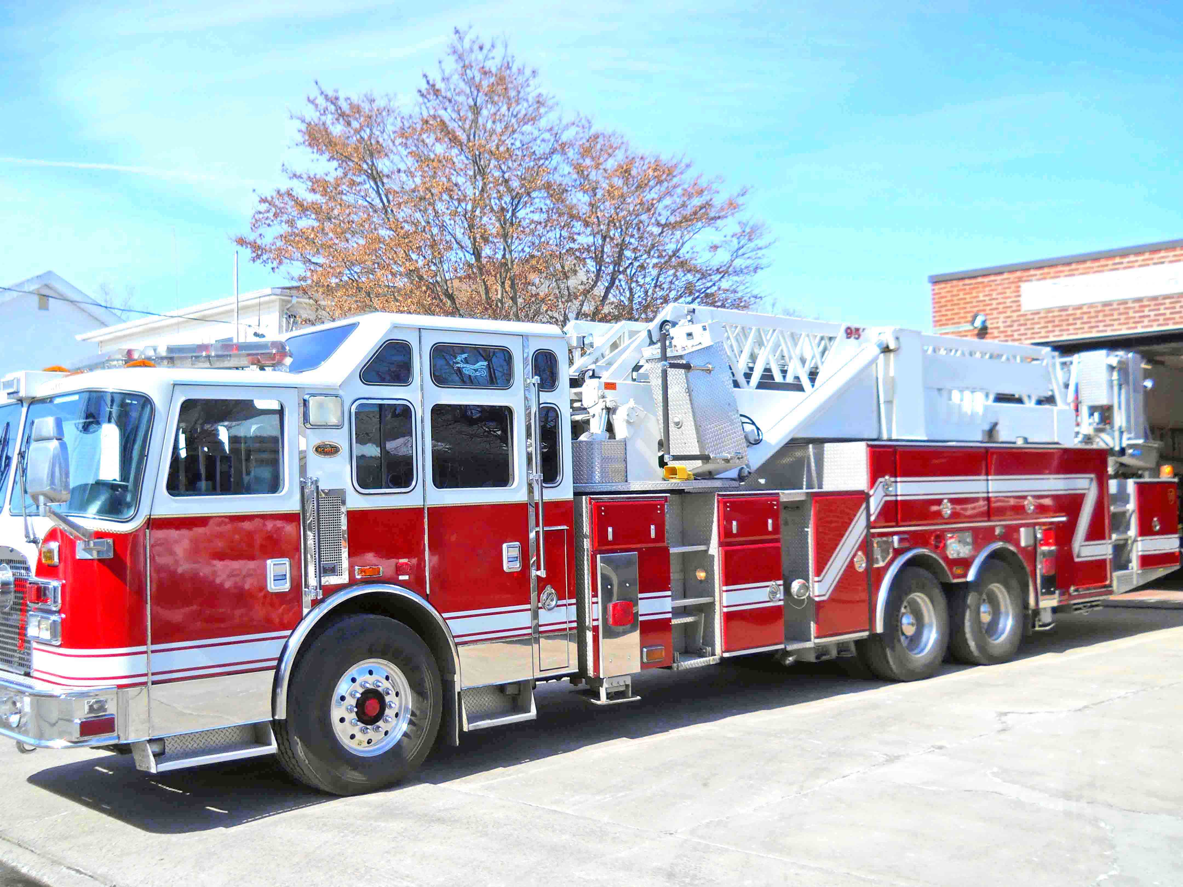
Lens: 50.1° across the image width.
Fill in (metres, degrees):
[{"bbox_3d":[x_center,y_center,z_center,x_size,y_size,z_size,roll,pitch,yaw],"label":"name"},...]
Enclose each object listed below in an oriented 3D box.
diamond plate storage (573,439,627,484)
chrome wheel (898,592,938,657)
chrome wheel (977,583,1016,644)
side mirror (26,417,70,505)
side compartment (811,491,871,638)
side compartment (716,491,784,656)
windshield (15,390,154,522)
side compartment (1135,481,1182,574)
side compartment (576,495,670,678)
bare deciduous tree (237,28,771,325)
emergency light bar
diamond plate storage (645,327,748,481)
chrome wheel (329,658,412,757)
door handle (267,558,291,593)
[{"bbox_3d":[-0.062,0.147,9.736,0.550,0.320,0.450,0,-3,-41],"label":"diamond plate storage"},{"bbox_3d":[2.961,1.689,11.811,0.600,0.600,0.230,0,-2,-42],"label":"chrome wheel"},{"bbox_3d":[4.072,1.733,12.928,0.600,0.600,0.220,0,-3,-41],"label":"chrome wheel"},{"bbox_3d":[-2.854,0.090,6.635,0.220,0.470,0.140,-3,-3,27],"label":"side mirror"},{"bbox_3d":[2.004,1.056,11.107,0.800,1.240,0.480,0,-2,-42],"label":"side compartment"},{"bbox_3d":[1.128,1.040,10.316,0.780,1.260,0.480,0,-2,-42],"label":"side compartment"},{"bbox_3d":[-3.037,0.078,7.500,1.182,0.770,0.254,-3,-3,39],"label":"windshield"},{"bbox_3d":[6.706,0.976,15.466,1.170,1.080,0.500,0,-3,-41],"label":"side compartment"},{"bbox_3d":[0.139,1.036,9.449,0.830,1.305,0.520,0,-2,-42],"label":"side compartment"},{"bbox_3d":[-1.605,-2.397,23.000,9.600,10.400,9.200,-2,-2,0],"label":"bare deciduous tree"},{"bbox_3d":[-2.897,-0.484,8.456,0.900,0.190,2.150,0,-3,-41],"label":"emergency light bar"},{"bbox_3d":[0.834,-0.350,10.474,0.620,1.170,0.500,-10,5,-42],"label":"diamond plate storage"},{"bbox_3d":[-1.403,1.634,7.858,0.600,0.600,0.220,0,-2,-42],"label":"chrome wheel"},{"bbox_3d":[-1.808,0.767,7.348,0.150,0.192,0.055,0,-2,-42],"label":"door handle"}]

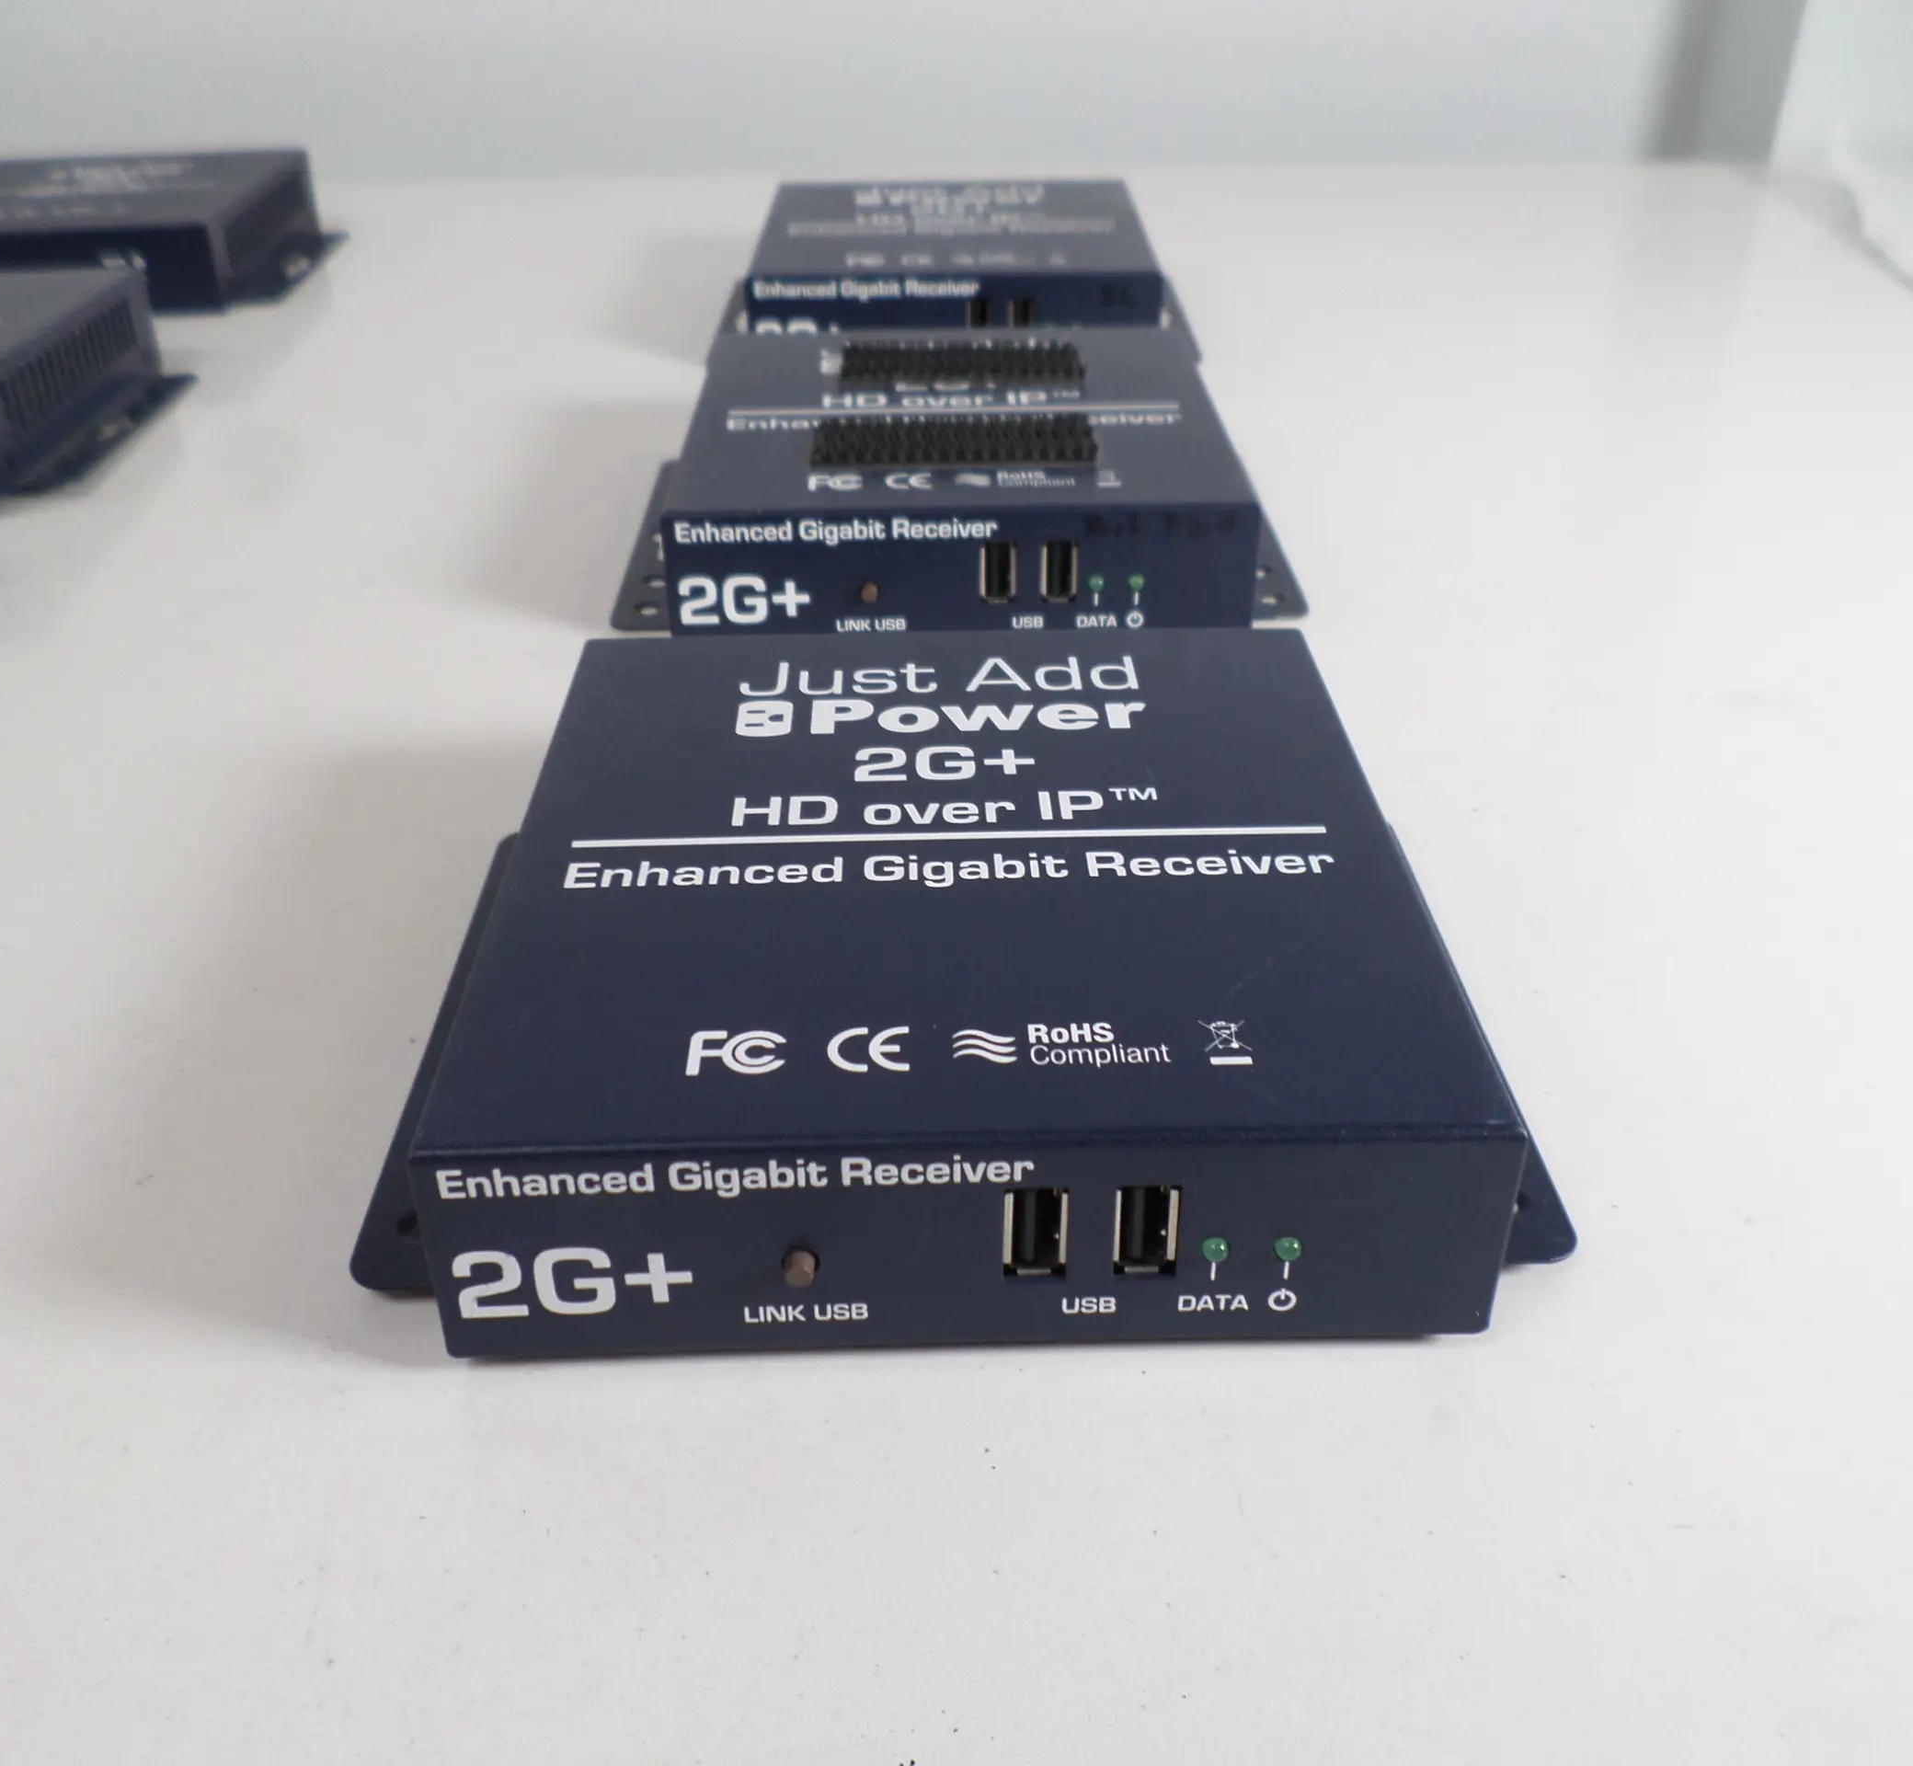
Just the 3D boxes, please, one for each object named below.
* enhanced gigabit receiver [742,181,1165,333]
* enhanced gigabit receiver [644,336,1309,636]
[{"bbox_3d":[-0.001,-0.210,0.588,0.142,0.033,0.135,-1,33,0],"label":"enhanced gigabit receiver"},{"bbox_3d":[0.000,-0.102,0.423,0.142,0.033,0.135,-1,33,-1],"label":"enhanced gigabit receiver"}]

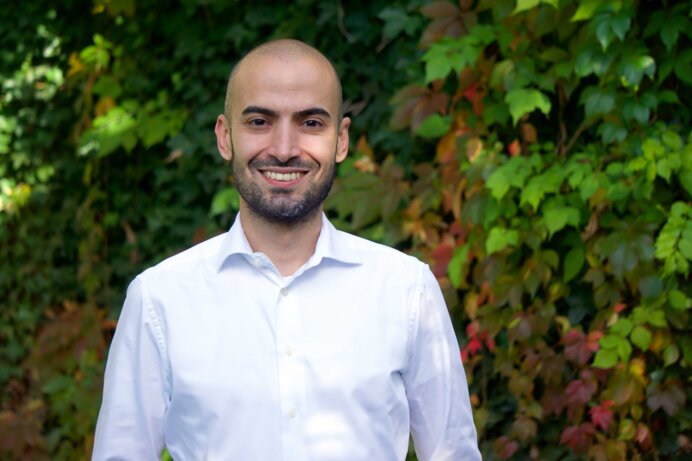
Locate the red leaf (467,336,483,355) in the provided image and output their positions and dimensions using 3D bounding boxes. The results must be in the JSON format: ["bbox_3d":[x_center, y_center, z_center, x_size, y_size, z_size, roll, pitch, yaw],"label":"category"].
[{"bbox_3d":[0.233,0.208,3.650,0.027,0.033,0.020,0,0,10],"label":"red leaf"}]

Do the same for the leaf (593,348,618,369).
[{"bbox_3d":[0.412,0.203,3.200,0.041,0.032,0.012,0,-11,9],"label":"leaf"}]

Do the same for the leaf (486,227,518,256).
[{"bbox_3d":[0.275,0.018,3.550,0.054,0.049,0.030,0,0,10],"label":"leaf"}]

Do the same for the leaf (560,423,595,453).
[{"bbox_3d":[0.407,0.364,3.550,0.057,0.053,0.035,0,0,10],"label":"leaf"}]

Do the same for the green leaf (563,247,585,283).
[{"bbox_3d":[0.372,0.056,3.300,0.036,0.059,0.018,0,-11,9],"label":"green leaf"}]

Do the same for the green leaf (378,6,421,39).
[{"bbox_3d":[0.102,-0.397,3.850,0.078,0.061,0.035,0,0,10],"label":"green leaf"}]

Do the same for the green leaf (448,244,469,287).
[{"bbox_3d":[0.205,0.065,3.650,0.037,0.080,0.030,0,0,10],"label":"green leaf"}]

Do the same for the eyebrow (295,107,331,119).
[{"bbox_3d":[-0.041,-0.145,2.480,0.044,0.014,0.012,0,-3,-9],"label":"eyebrow"}]

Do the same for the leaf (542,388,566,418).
[{"bbox_3d":[0.372,0.307,3.600,0.041,0.050,0.028,0,0,10],"label":"leaf"}]

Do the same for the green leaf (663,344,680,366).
[{"bbox_3d":[0.511,0.196,3.170,0.028,0.035,0.010,0,-11,9],"label":"green leaf"}]

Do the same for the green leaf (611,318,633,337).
[{"bbox_3d":[0.467,0.164,3.420,0.035,0.030,0.022,0,0,10],"label":"green leaf"}]

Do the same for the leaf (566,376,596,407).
[{"bbox_3d":[0.385,0.263,3.300,0.049,0.049,0.015,0,-11,9],"label":"leaf"}]

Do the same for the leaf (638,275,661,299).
[{"bbox_3d":[0.486,0.089,3.220,0.038,0.038,0.011,0,-11,9],"label":"leaf"}]

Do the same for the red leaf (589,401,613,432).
[{"bbox_3d":[0.411,0.298,3.250,0.042,0.048,0.015,0,-11,9],"label":"red leaf"}]

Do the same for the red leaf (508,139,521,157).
[{"bbox_3d":[0.286,-0.141,3.420,0.020,0.030,0.009,0,-11,9],"label":"red leaf"}]

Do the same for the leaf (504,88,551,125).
[{"bbox_3d":[0.315,-0.215,3.500,0.077,0.062,0.035,0,0,10],"label":"leaf"}]

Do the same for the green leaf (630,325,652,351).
[{"bbox_3d":[0.464,0.168,3.170,0.035,0.041,0.012,0,-11,9],"label":"green leaf"}]

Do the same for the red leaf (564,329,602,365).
[{"bbox_3d":[0.388,0.190,3.300,0.062,0.059,0.019,0,-11,9],"label":"red leaf"}]

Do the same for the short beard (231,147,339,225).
[{"bbox_3d":[-0.081,-0.057,2.600,0.137,0.102,0.090,1,0,0],"label":"short beard"}]

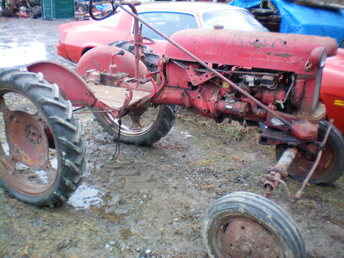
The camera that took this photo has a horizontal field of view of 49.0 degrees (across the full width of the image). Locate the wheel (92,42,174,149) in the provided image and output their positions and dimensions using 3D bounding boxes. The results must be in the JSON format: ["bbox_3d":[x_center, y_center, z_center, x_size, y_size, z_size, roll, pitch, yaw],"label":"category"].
[{"bbox_3d":[-0.419,-0.329,3.737,1.030,1.030,0.208,11,25,30],"label":"wheel"}]

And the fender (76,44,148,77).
[{"bbox_3d":[-0.544,-0.571,3.443,0.842,0.366,0.139,11,25,30],"label":"fender"}]

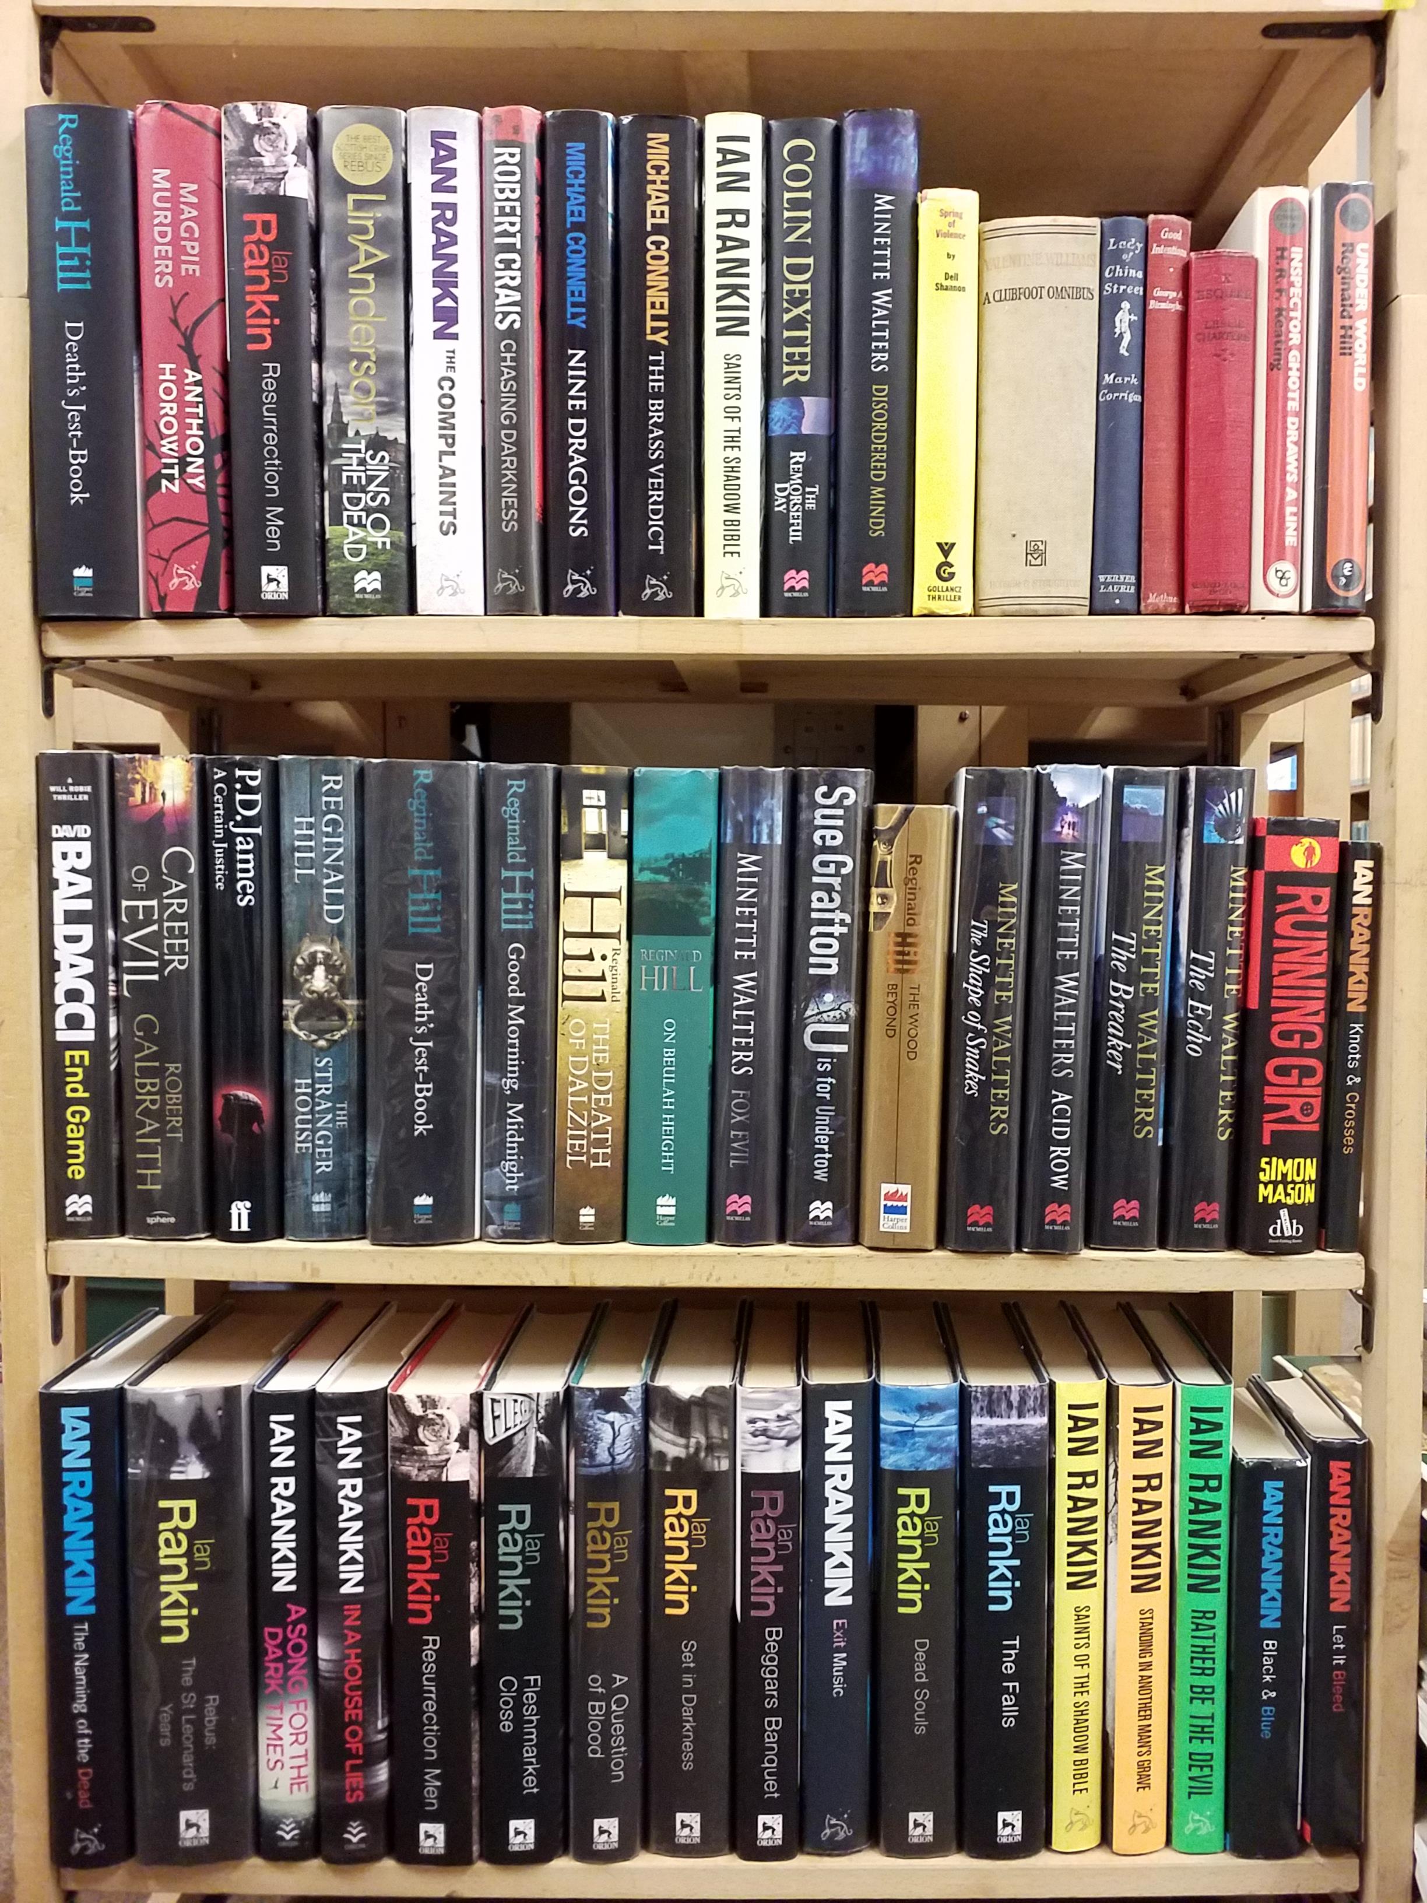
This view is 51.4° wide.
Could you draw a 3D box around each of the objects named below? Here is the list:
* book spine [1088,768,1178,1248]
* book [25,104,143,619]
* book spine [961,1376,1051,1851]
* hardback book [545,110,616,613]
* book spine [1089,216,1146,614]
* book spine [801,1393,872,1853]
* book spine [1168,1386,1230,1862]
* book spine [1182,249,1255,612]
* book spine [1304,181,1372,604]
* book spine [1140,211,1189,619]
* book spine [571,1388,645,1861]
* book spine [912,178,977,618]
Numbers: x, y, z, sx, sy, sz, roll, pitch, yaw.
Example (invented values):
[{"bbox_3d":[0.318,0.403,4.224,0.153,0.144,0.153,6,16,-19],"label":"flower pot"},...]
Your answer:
[{"bbox_3d":[0.210,0.026,0.810,0.036,0.238,0.158,2,2,2],"label":"book spine"},{"bbox_3d":[-0.297,-0.284,0.788,0.051,0.241,0.158,0,2,2],"label":"book"},{"bbox_3d":[0.148,0.327,0.810,0.041,0.240,0.156,0,3,3],"label":"book spine"},{"bbox_3d":[-0.061,-0.283,0.789,0.032,0.238,0.158,0,2,1],"label":"hardback book"},{"bbox_3d":[0.197,-0.259,0.778,0.024,0.188,0.128,1,2,1],"label":"book spine"},{"bbox_3d":[0.067,0.330,0.819,0.035,0.240,0.156,0,2,3],"label":"book spine"},{"bbox_3d":[0.249,0.331,0.821,0.029,0.240,0.156,0,2,4],"label":"book spine"},{"bbox_3d":[0.243,-0.248,0.766,0.031,0.170,0.122,0,2,2],"label":"book spine"},{"bbox_3d":[0.307,-0.271,0.786,0.025,0.204,0.135,0,3,2],"label":"book spine"},{"bbox_3d":[0.217,-0.257,0.769,0.020,0.187,0.128,1,2,2],"label":"book spine"},{"bbox_3d":[-0.050,0.328,0.810,0.037,0.242,0.156,0,3,1],"label":"book spine"},{"bbox_3d":[0.115,-0.269,0.786,0.029,0.203,0.134,0,3,2],"label":"book spine"}]

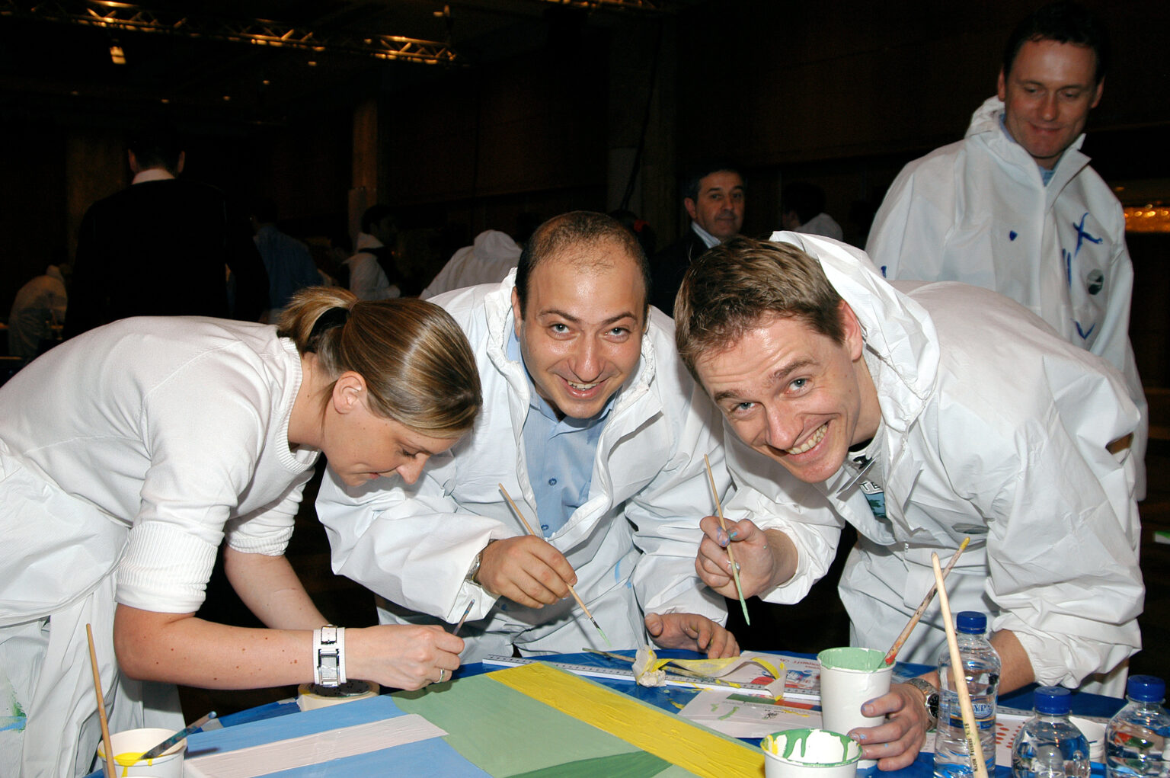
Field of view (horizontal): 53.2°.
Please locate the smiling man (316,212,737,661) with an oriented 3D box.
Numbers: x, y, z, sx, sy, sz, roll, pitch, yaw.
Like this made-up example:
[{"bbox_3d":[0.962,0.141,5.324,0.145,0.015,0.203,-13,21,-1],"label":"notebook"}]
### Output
[{"bbox_3d":[-0.075,0.420,1.665,0.580,1.300,0.720,-1,5,-6],"label":"smiling man"}]

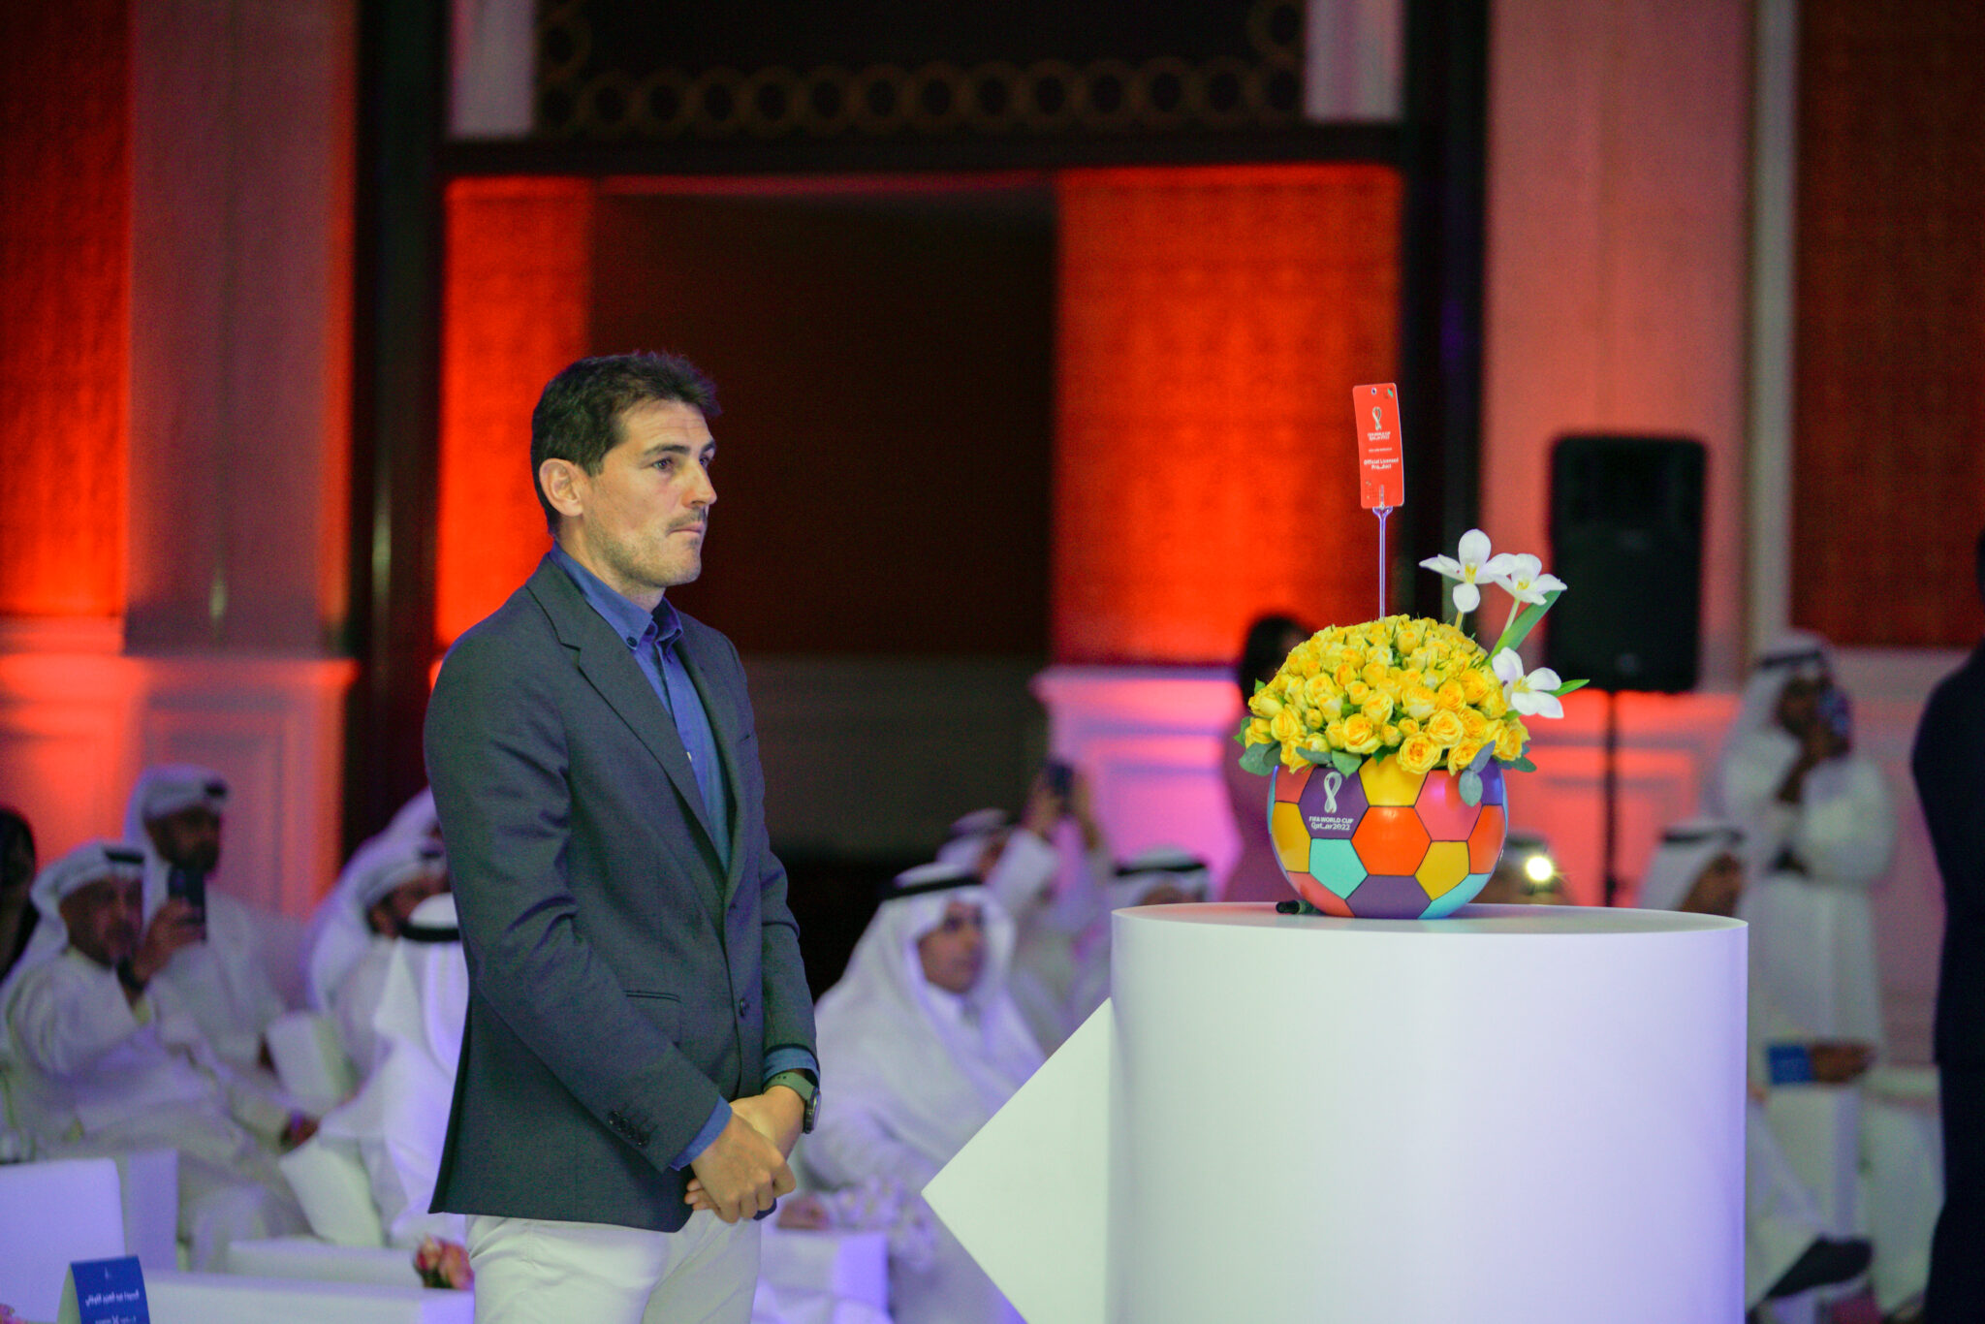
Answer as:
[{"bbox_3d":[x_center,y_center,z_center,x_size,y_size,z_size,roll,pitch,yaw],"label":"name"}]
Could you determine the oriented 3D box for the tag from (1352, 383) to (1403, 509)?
[{"bbox_3d":[0.398,-0.223,7.000,0.044,0.127,0.004,-4,0,9],"label":"tag"}]

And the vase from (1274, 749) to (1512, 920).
[{"bbox_3d":[0.408,0.180,7.000,0.245,0.172,0.245,1,1,0],"label":"vase"}]

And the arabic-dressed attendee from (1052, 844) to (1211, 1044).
[{"bbox_3d":[0.410,1.038,15.100,0.560,1.270,0.720,1,1,-40],"label":"arabic-dressed attendee"}]

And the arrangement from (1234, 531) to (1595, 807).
[{"bbox_3d":[0.425,0.006,7.000,0.355,0.285,0.320,1,1,0],"label":"arrangement"}]

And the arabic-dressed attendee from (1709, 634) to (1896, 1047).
[{"bbox_3d":[1.960,0.796,16.500,0.520,1.770,0.420,0,1,-43],"label":"arabic-dressed attendee"}]

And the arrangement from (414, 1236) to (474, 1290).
[{"bbox_3d":[-1.031,1.144,12.900,0.150,0.110,0.150,1,1,0],"label":"arrangement"}]

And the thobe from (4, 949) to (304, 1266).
[{"bbox_3d":[-1.630,1.009,13.300,0.680,0.950,0.530,1,1,35],"label":"thobe"}]

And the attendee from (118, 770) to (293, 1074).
[{"bbox_3d":[-1.810,0.940,15.700,0.550,1.360,0.720,1,1,-41],"label":"attendee"}]

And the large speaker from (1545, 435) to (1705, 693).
[{"bbox_3d":[1.670,-0.258,17.900,0.410,0.670,0.350,1,1,-9],"label":"large speaker"}]

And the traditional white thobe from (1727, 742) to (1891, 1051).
[{"bbox_3d":[1.955,0.881,16.500,0.520,1.420,0.400,0,1,-43],"label":"traditional white thobe"}]

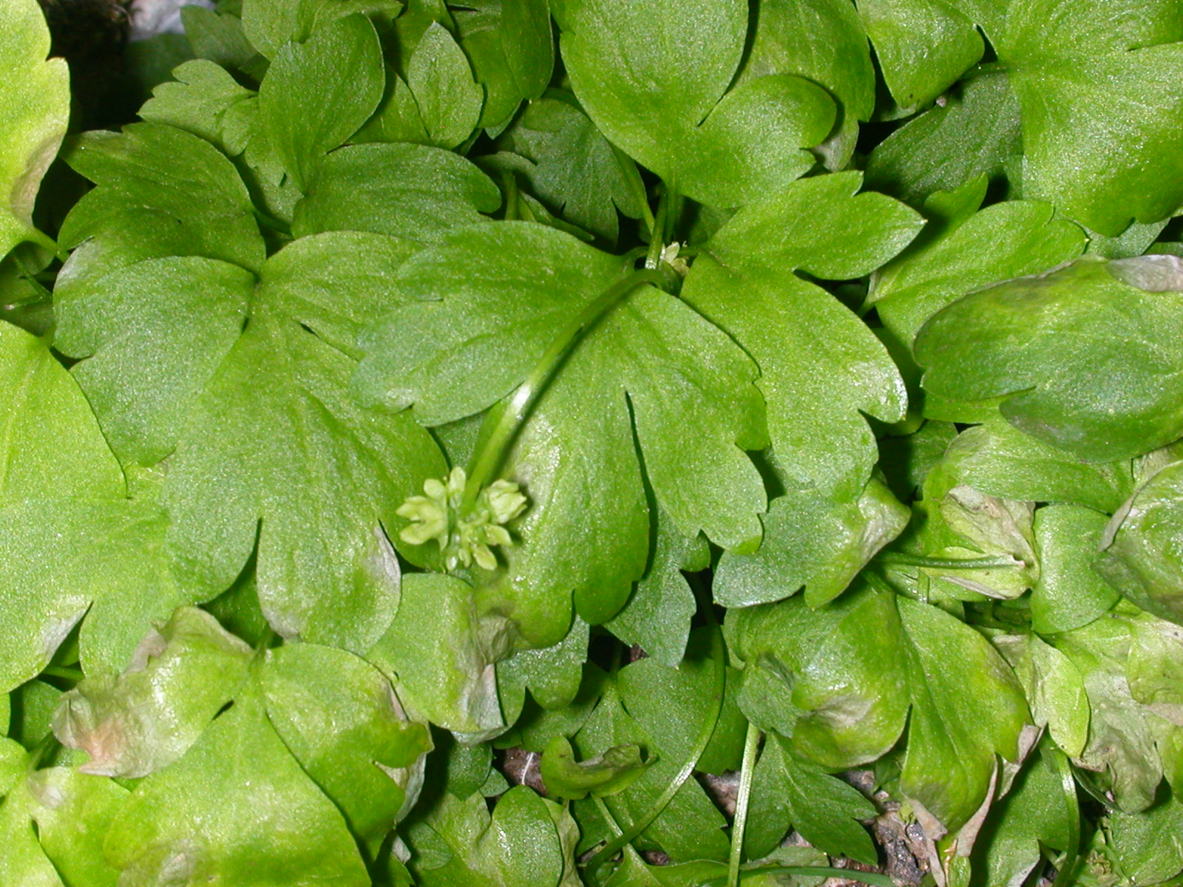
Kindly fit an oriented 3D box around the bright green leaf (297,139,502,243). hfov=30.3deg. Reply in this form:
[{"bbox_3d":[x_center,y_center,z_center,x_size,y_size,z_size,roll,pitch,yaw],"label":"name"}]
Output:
[{"bbox_3d":[-0.017,-0.021,0.187,0.018,0.006,0.011,3,63,1],"label":"bright green leaf"}]

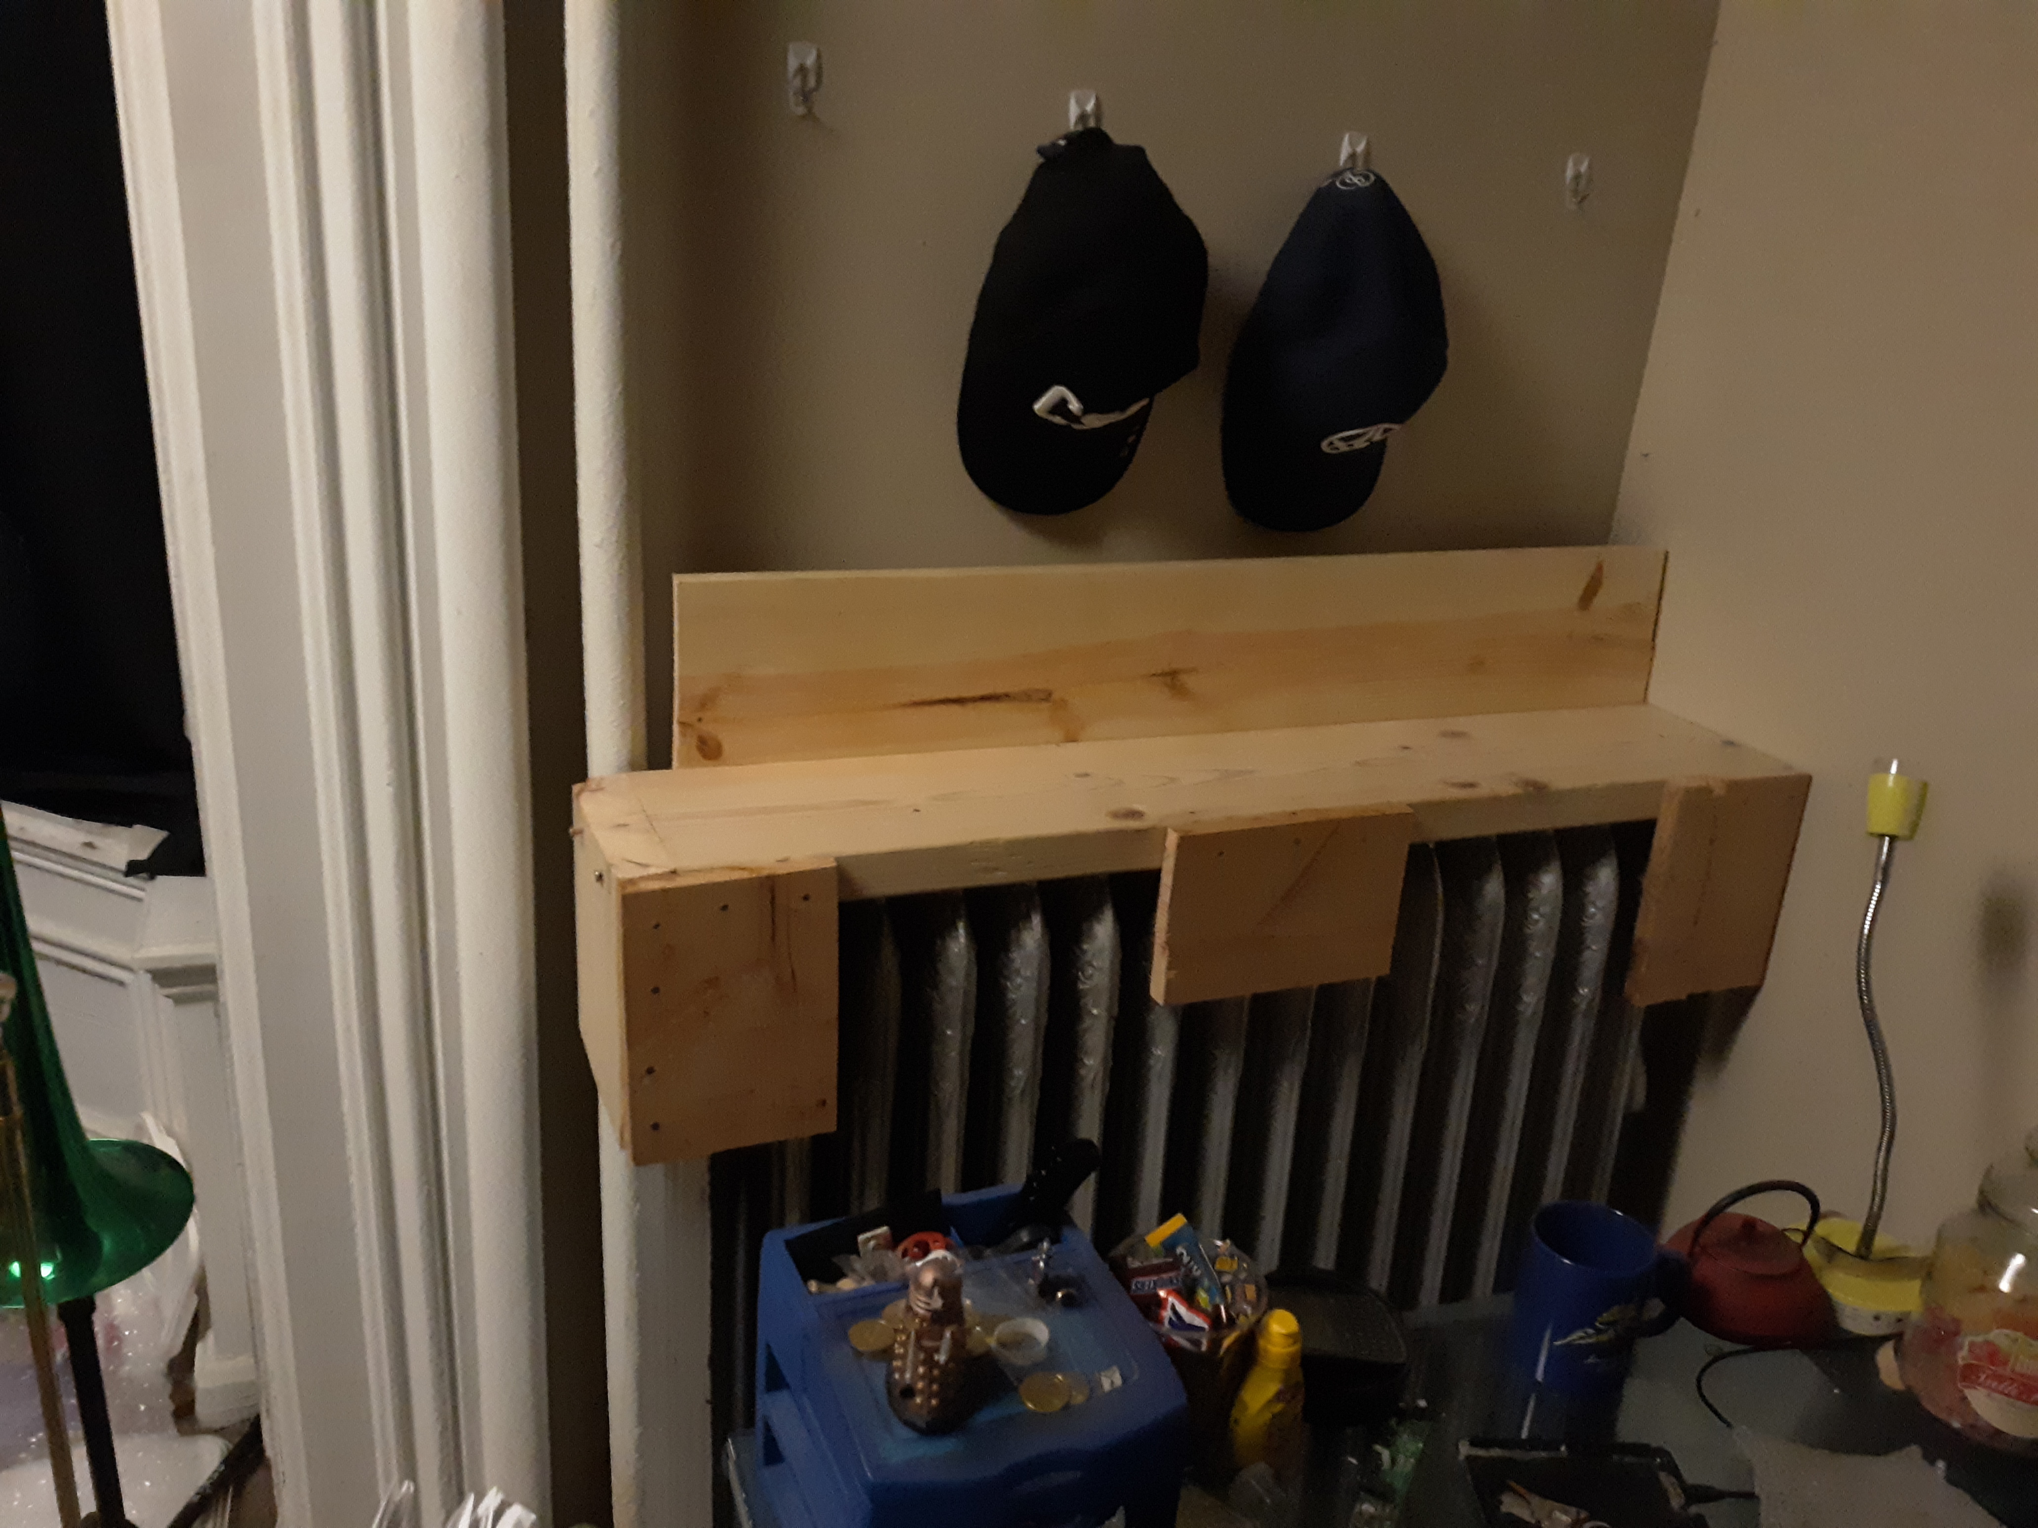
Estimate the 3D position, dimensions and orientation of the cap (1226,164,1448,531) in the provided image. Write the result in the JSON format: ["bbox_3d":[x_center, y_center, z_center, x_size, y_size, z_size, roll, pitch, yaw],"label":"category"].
[{"bbox_3d":[0.272,-0.342,1.391,0.170,0.288,0.120,-1,20,-22],"label":"cap"}]

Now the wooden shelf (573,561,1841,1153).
[{"bbox_3d":[0.173,0.034,1.365,1.029,0.362,0.227,-4,21,-21],"label":"wooden shelf"}]

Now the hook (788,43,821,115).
[{"bbox_3d":[-0.159,-0.503,1.211,0.022,0.050,0.018,-4,21,-21],"label":"hook"}]

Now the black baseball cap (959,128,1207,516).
[{"bbox_3d":[0.055,-0.342,1.300,0.172,0.287,0.120,-1,20,-22],"label":"black baseball cap"}]

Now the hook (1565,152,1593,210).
[{"bbox_3d":[0.501,-0.523,1.479,0.022,0.049,0.018,-4,21,-21],"label":"hook"}]

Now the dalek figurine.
[{"bbox_3d":[-0.042,0.292,0.860,0.049,0.091,0.060,4,20,2],"label":"dalek figurine"}]

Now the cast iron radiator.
[{"bbox_3d":[0.131,0.472,1.522,0.890,0.890,0.180,-4,21,-21],"label":"cast iron radiator"}]

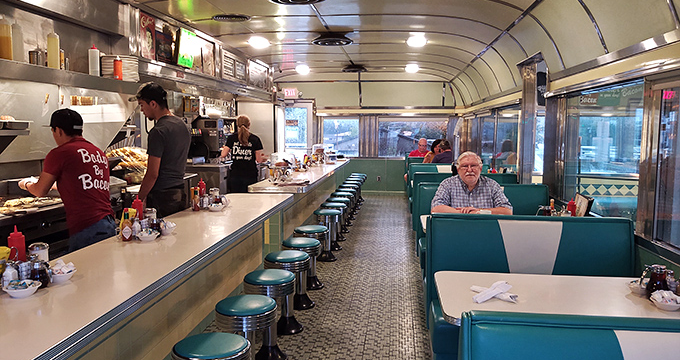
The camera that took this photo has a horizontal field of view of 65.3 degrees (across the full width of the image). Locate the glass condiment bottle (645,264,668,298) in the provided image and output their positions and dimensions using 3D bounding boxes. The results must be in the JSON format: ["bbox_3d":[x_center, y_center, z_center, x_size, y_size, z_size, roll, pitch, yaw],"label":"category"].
[{"bbox_3d":[1.607,0.500,2.680,0.110,0.155,0.113,1,5,6],"label":"glass condiment bottle"}]

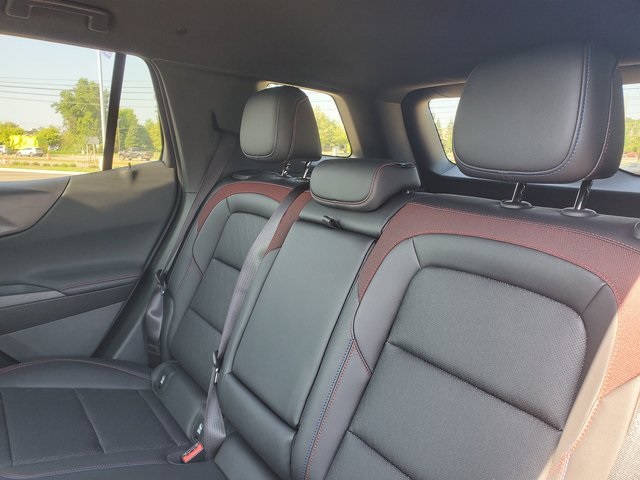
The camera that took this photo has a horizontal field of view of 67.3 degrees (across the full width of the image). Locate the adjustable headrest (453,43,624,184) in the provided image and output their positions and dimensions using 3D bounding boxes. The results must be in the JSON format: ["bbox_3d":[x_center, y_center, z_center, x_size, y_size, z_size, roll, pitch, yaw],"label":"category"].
[{"bbox_3d":[0.318,-0.180,0.703,0.155,0.190,0.230,-2,11,-36],"label":"adjustable headrest"}]

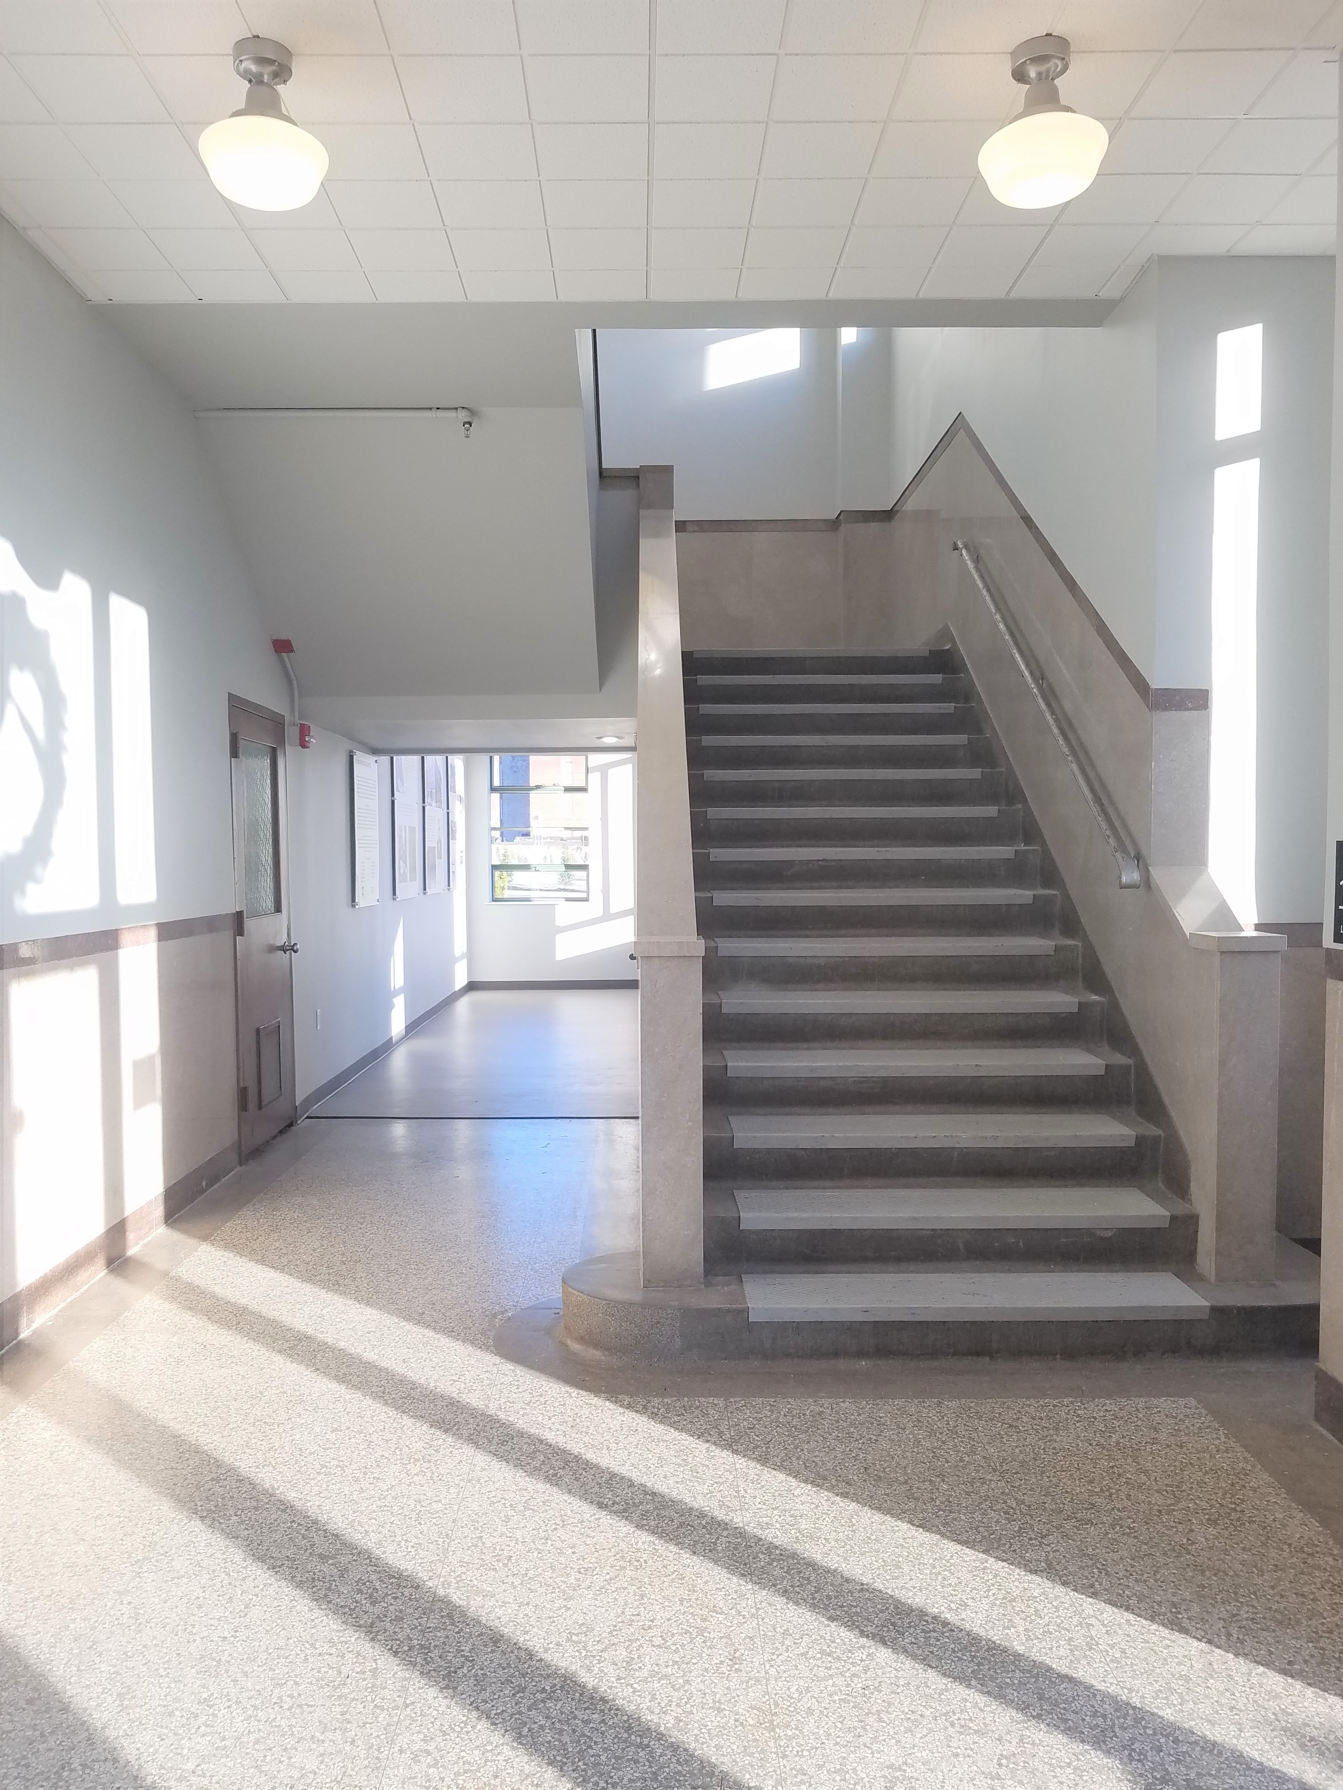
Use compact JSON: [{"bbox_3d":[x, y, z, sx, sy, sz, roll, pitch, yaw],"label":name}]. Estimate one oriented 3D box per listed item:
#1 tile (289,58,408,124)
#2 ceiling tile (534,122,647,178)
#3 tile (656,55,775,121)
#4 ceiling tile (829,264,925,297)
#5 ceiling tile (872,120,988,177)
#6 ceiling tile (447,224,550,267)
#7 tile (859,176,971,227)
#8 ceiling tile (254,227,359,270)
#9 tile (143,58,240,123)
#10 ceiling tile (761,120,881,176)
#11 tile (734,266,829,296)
[{"bbox_3d":[-0.822,-2.023,3.368,0.305,0.020,0.305,-1,2,-1],"label":"tile"},{"bbox_3d":[-0.208,-2.011,3.621,0.305,0.019,0.300,-1,2,-1],"label":"ceiling tile"},{"bbox_3d":[0.104,-1.984,3.296,0.302,0.020,0.302,-1,3,-1],"label":"tile"},{"bbox_3d":[0.692,-2.057,4.507,0.302,0.020,0.266,-1,3,-1],"label":"ceiling tile"},{"bbox_3d":[0.705,-2.011,3.612,0.302,0.020,0.302,-1,3,-1],"label":"ceiling tile"},{"bbox_3d":[-0.527,-2.016,4.179,0.302,0.020,0.300,-1,2,-1],"label":"ceiling tile"},{"bbox_3d":[0.715,-2.060,3.981,0.305,0.020,0.305,-1,2,-1],"label":"tile"},{"bbox_3d":[-1.134,-2.022,4.199,0.305,0.019,0.300,-1,2,-1],"label":"ceiling tile"},{"bbox_3d":[-1.131,-2.020,3.365,0.305,0.020,0.305,-1,2,-1],"label":"tile"},{"bbox_3d":[0.405,-2.018,3.629,0.305,0.019,0.300,-1,2,-1],"label":"ceiling tile"},{"bbox_3d":[0.382,-2.052,4.501,0.302,0.020,0.266,-1,3,-1],"label":"tile"}]

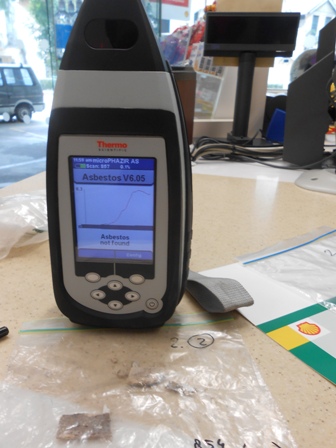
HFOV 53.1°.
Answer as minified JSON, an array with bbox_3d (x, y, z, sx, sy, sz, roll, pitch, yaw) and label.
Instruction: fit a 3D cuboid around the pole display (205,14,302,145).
[{"bbox_3d":[0.223,-0.407,0.970,0.240,0.337,0.080,4,20,8],"label":"pole display"}]

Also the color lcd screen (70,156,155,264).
[{"bbox_3d":[-0.038,-0.008,0.234,0.056,0.074,0.006,2,19,0],"label":"color lcd screen"}]

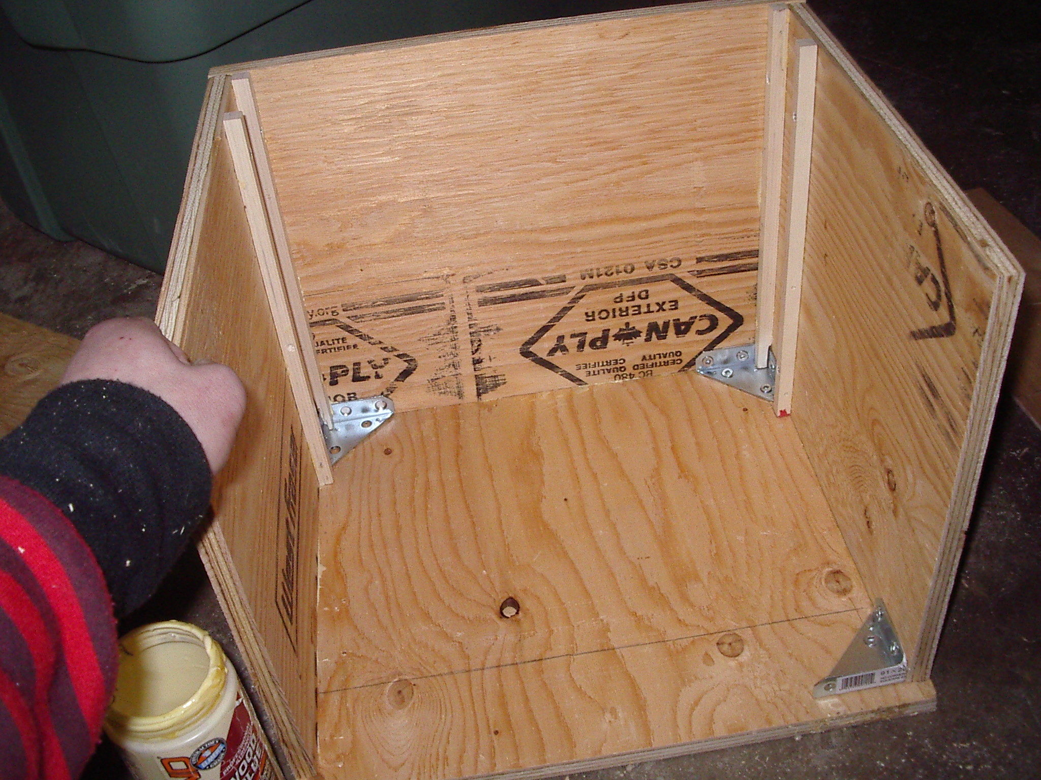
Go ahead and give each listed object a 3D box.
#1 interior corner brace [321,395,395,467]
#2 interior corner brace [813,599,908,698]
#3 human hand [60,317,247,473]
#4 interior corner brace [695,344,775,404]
[{"bbox_3d":[-0.128,0.034,0.894,0.058,0.019,0.058,-8,40,-2],"label":"interior corner brace"},{"bbox_3d":[0.202,0.156,0.705,0.058,0.019,0.058,-8,40,-2],"label":"interior corner brace"},{"bbox_3d":[-0.152,0.003,0.475,0.083,0.074,0.098,3,18,11],"label":"human hand"},{"bbox_3d":[0.172,-0.009,0.903,0.058,0.019,0.058,-8,40,-2],"label":"interior corner brace"}]

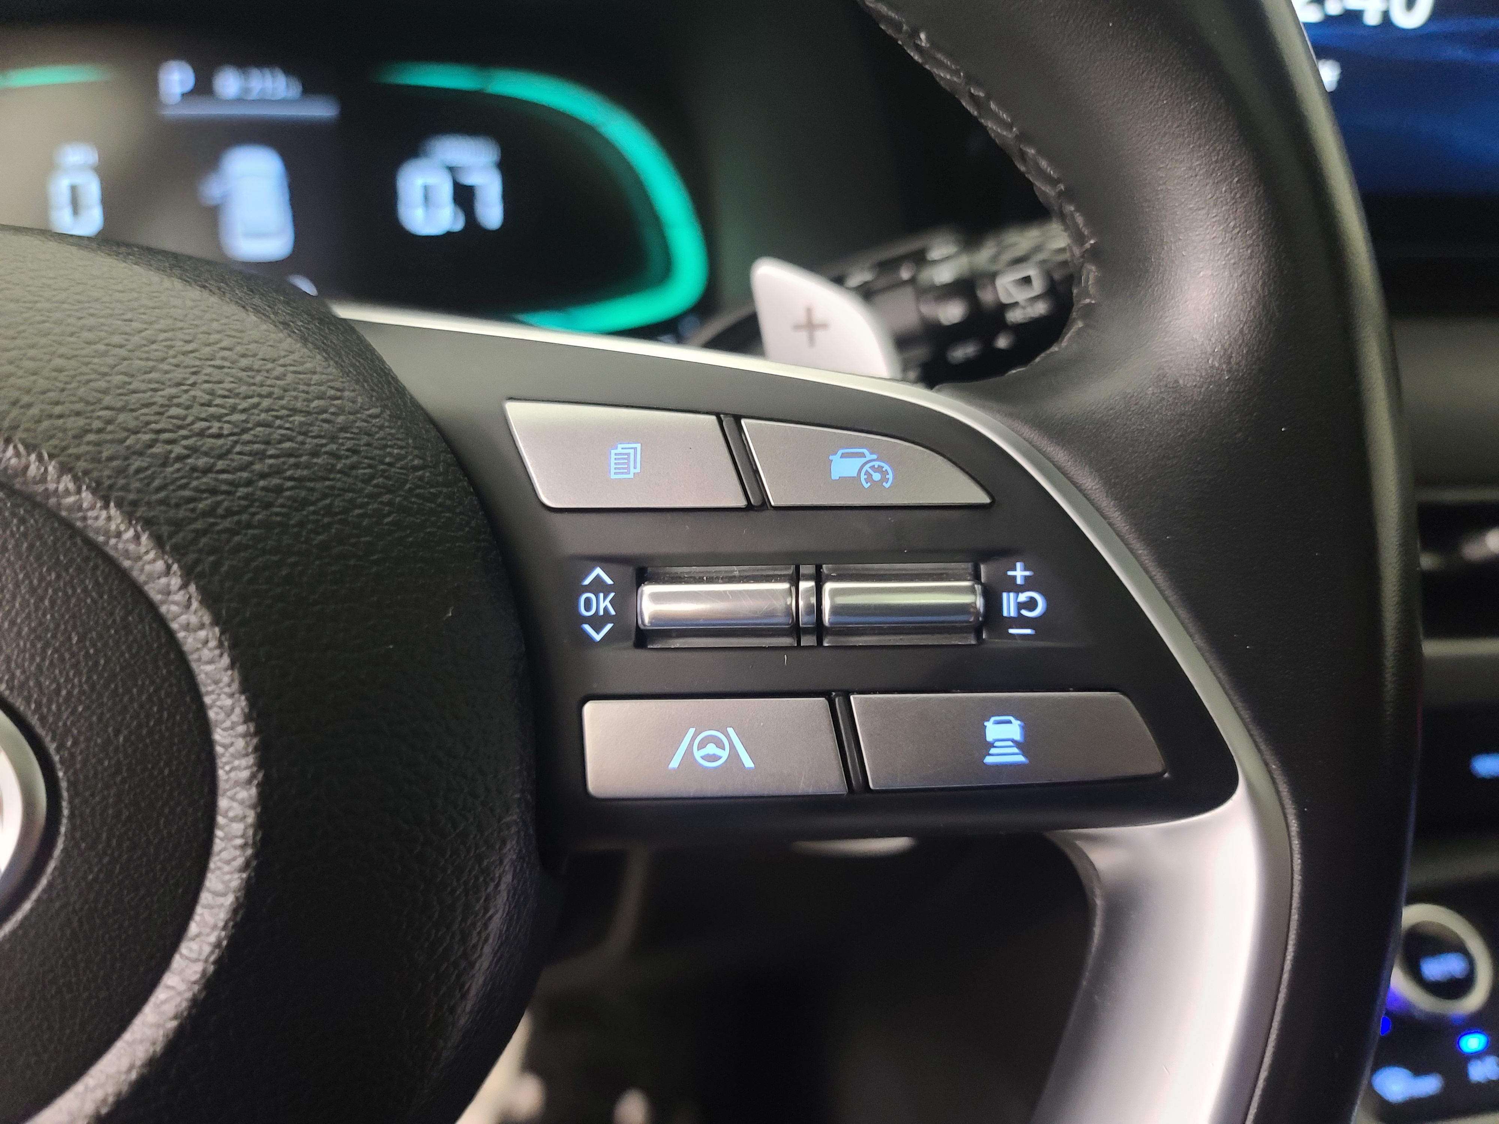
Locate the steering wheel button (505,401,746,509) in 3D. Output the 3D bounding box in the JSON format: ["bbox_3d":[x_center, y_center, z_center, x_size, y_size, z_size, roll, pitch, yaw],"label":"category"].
[{"bbox_3d":[-0.015,-0.013,0.132,0.029,0.013,0.004,0,-5,0],"label":"steering wheel button"}]

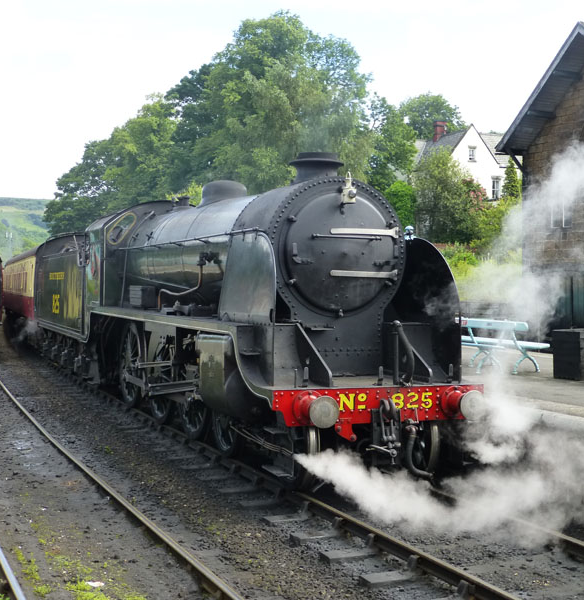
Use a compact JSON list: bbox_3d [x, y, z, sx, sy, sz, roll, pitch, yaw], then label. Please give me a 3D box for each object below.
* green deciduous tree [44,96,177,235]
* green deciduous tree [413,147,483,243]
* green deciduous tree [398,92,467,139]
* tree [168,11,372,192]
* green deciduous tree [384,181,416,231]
[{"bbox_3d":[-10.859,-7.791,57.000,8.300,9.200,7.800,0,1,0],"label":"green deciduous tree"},{"bbox_3d":[6.937,-4.588,42.000,3.200,4.200,3.000,0,1,0],"label":"green deciduous tree"},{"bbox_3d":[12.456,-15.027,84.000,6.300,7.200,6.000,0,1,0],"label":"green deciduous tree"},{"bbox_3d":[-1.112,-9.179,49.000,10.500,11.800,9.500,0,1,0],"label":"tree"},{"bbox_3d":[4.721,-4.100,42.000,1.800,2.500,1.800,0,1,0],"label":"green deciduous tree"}]

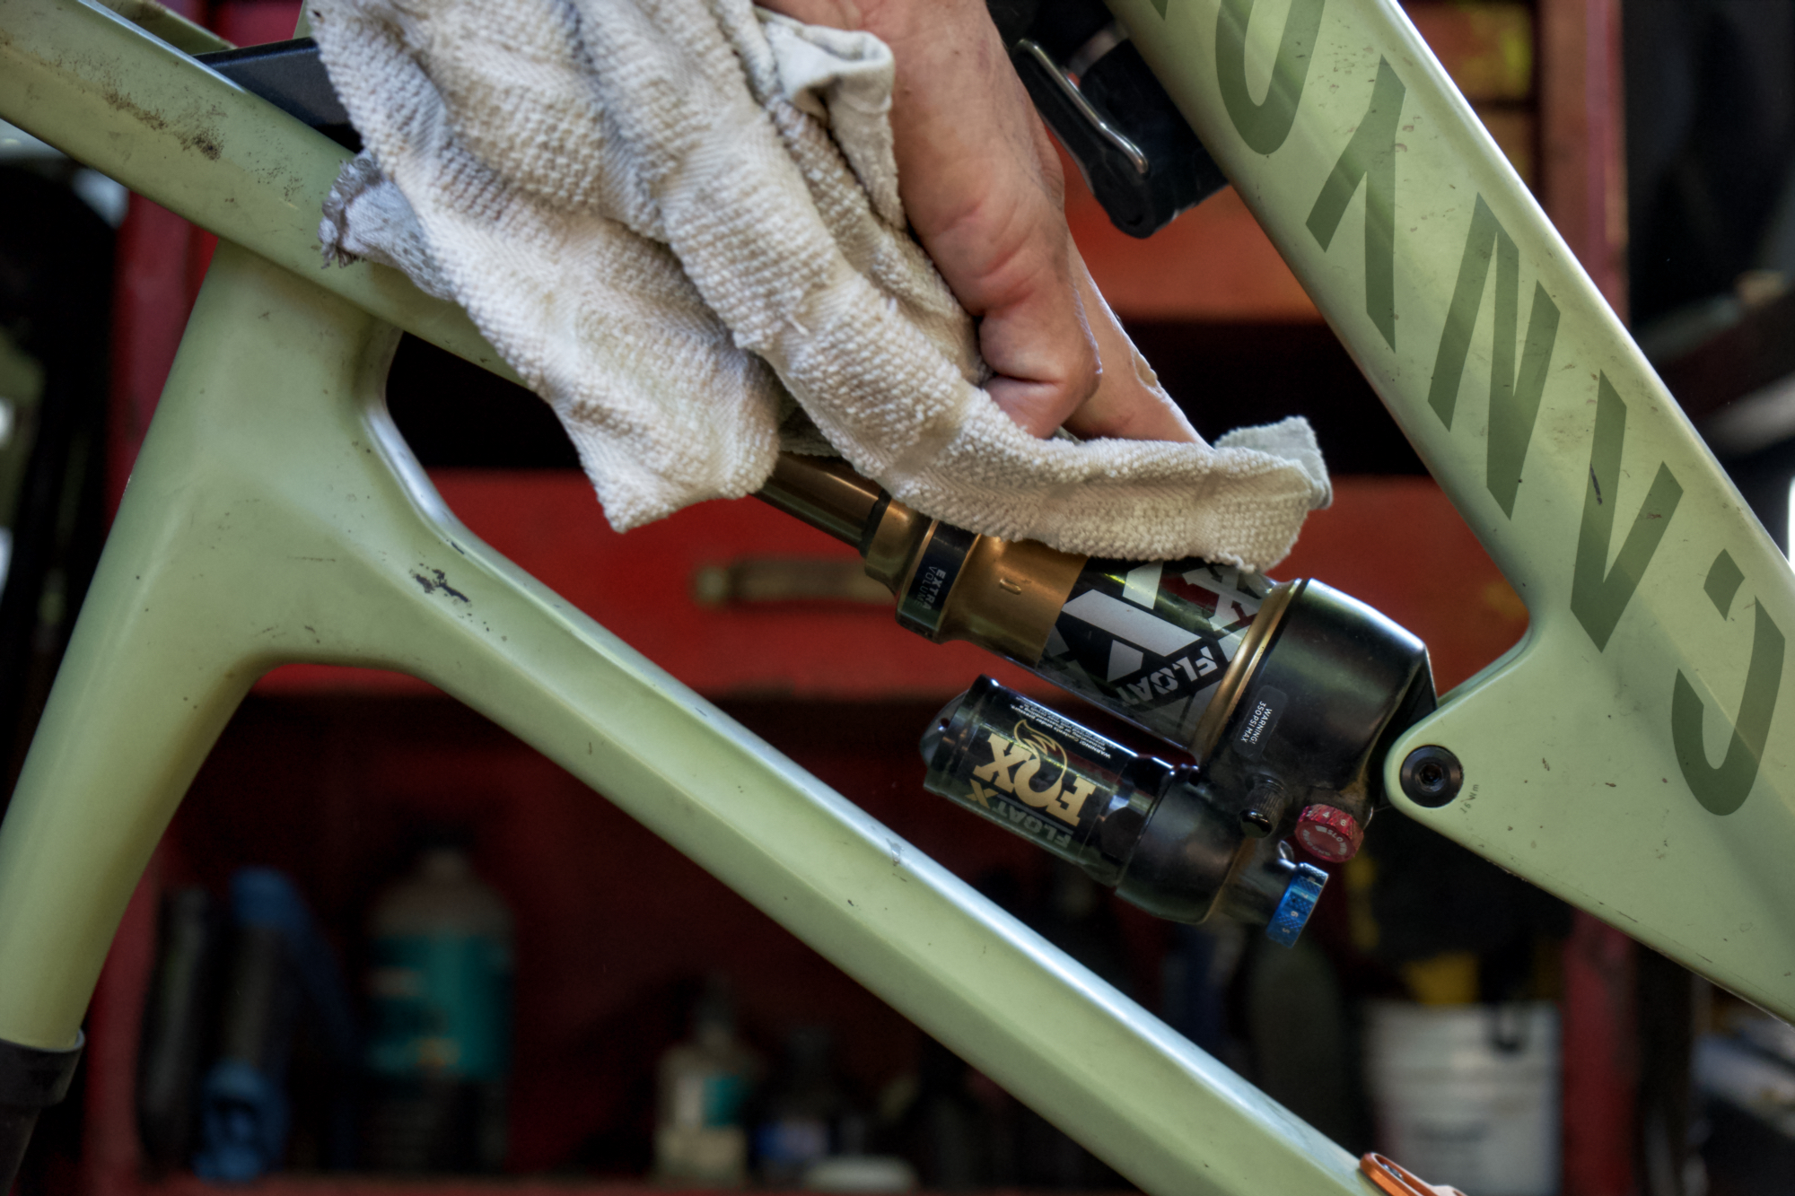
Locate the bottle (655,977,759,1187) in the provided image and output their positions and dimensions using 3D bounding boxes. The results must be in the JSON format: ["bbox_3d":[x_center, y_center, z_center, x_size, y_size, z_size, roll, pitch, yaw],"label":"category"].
[{"bbox_3d":[-0.102,0.256,1.590,0.050,0.108,0.050,1,-3,-6],"label":"bottle"}]

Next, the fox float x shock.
[{"bbox_3d":[0.027,0.006,0.768,0.240,0.089,0.056,26,0,7],"label":"fox float x shock"}]

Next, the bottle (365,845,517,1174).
[{"bbox_3d":[-0.249,0.221,1.620,0.078,0.183,0.078,0,-3,0],"label":"bottle"}]

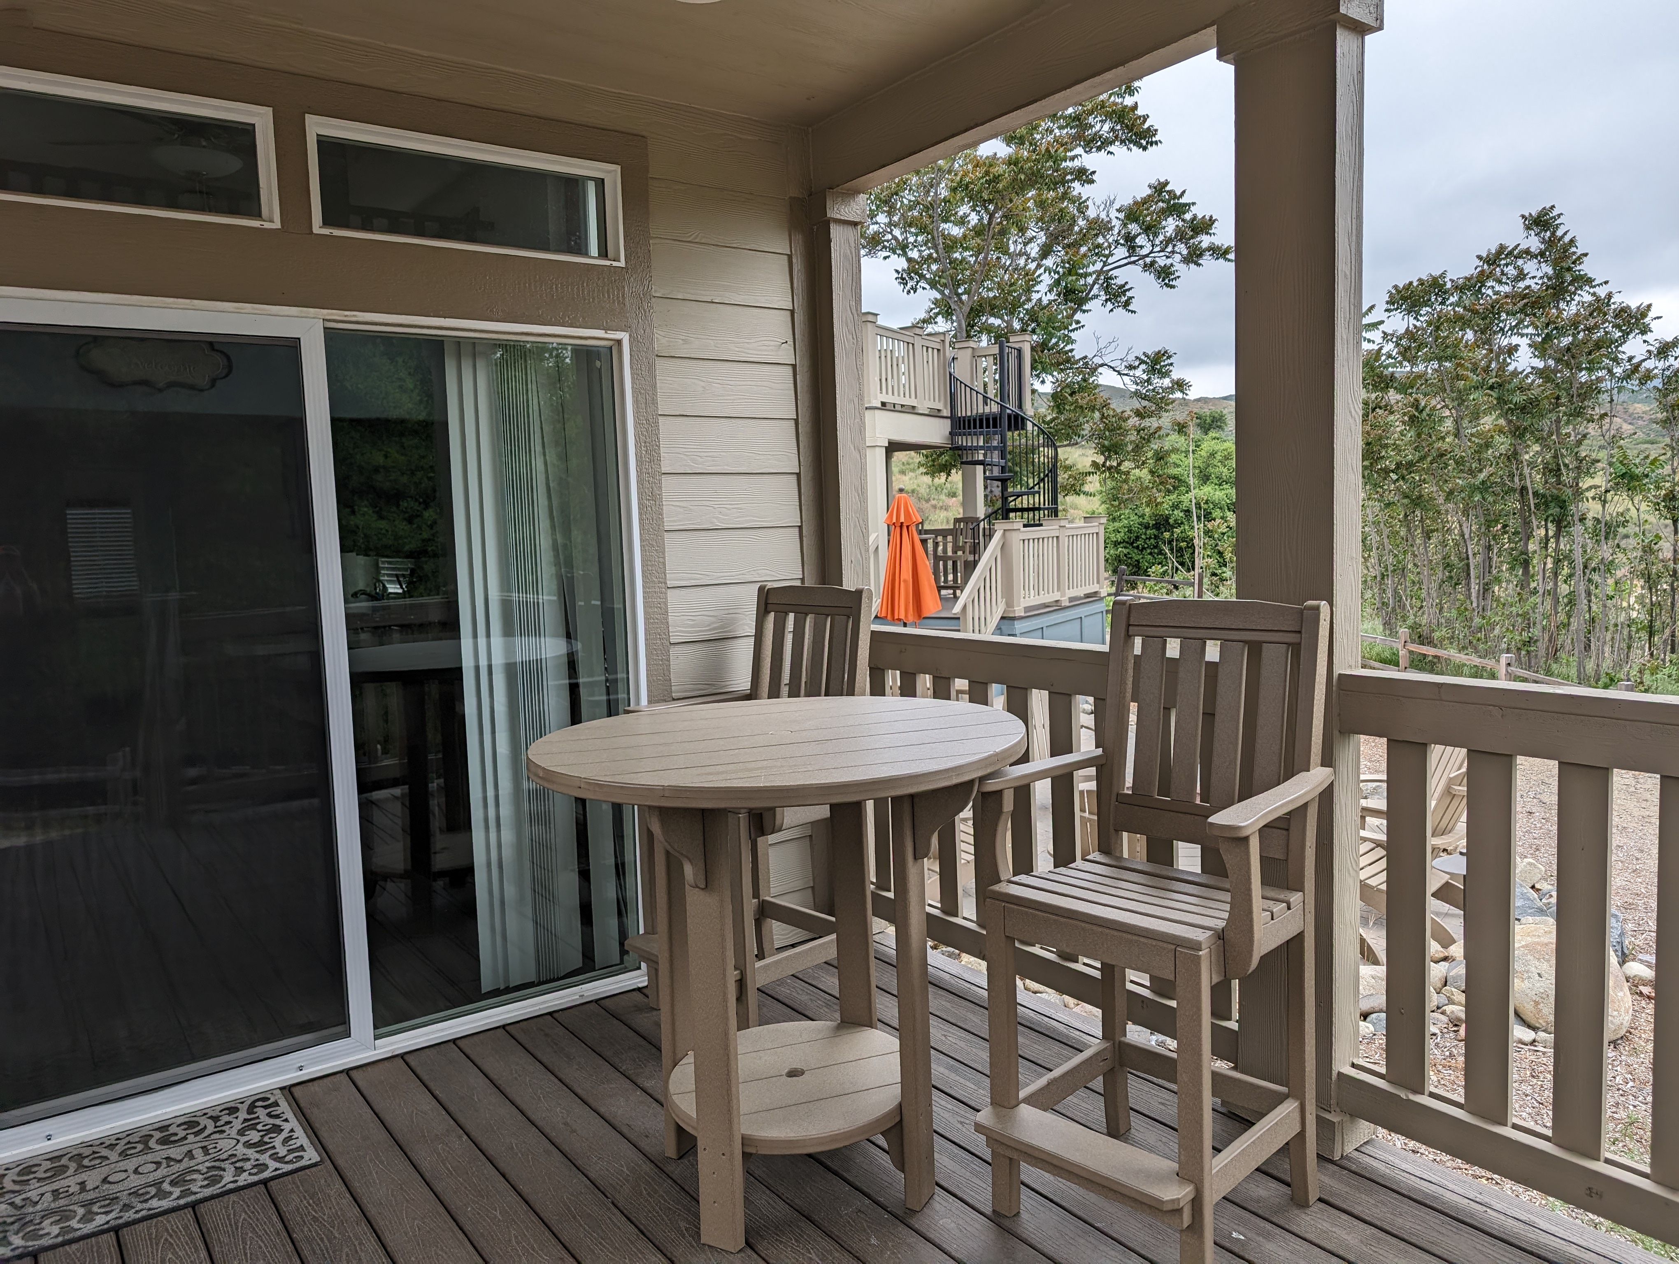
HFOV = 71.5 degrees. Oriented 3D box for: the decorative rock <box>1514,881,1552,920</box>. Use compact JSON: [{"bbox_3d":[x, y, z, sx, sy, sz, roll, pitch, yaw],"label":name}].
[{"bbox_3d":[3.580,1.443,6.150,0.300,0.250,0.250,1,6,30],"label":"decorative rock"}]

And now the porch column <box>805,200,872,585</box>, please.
[{"bbox_3d":[0.033,-0.190,3.978,0.145,2.520,0.120,-6,6,-36],"label":"porch column"}]

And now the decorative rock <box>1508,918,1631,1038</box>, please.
[{"bbox_3d":[3.130,1.505,5.050,0.560,0.450,0.460,1,6,32],"label":"decorative rock"}]

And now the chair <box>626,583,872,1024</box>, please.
[{"bbox_3d":[-0.264,0.514,3.431,0.585,1.243,0.640,3,7,42],"label":"chair"}]

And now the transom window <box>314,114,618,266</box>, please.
[{"bbox_3d":[-1.006,-1.212,3.254,0.884,0.299,0.070,-6,6,-36],"label":"transom window"}]

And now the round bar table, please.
[{"bbox_3d":[-0.114,0.712,2.542,1.045,0.997,1.045,-2,5,0],"label":"round bar table"}]

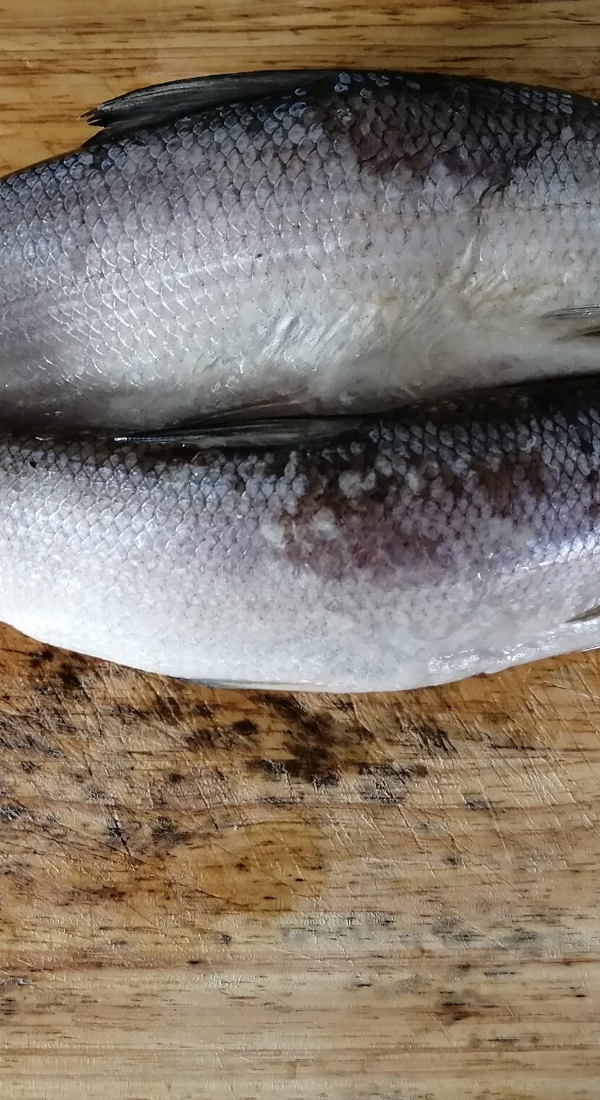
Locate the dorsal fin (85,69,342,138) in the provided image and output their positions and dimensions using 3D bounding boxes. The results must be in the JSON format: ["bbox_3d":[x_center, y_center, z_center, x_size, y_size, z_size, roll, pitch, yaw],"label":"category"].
[{"bbox_3d":[-0.021,-0.110,0.271,0.064,0.005,0.012,-9,84,-1],"label":"dorsal fin"}]

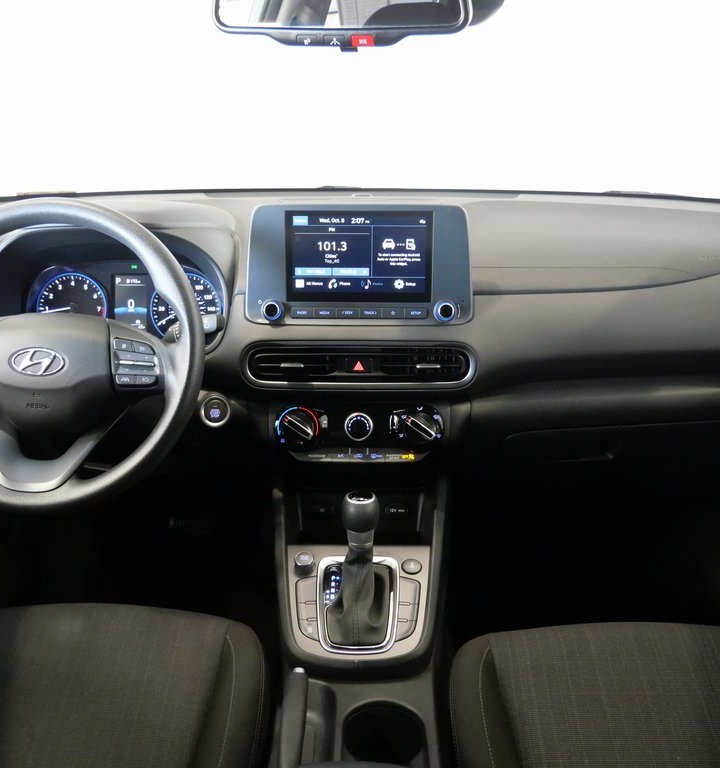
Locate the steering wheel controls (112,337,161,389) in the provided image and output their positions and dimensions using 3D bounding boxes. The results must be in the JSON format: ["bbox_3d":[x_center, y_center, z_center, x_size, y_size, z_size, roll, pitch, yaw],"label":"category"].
[{"bbox_3d":[-0.261,-0.025,0.828,0.053,0.058,0.020,2,-7,7],"label":"steering wheel controls"}]

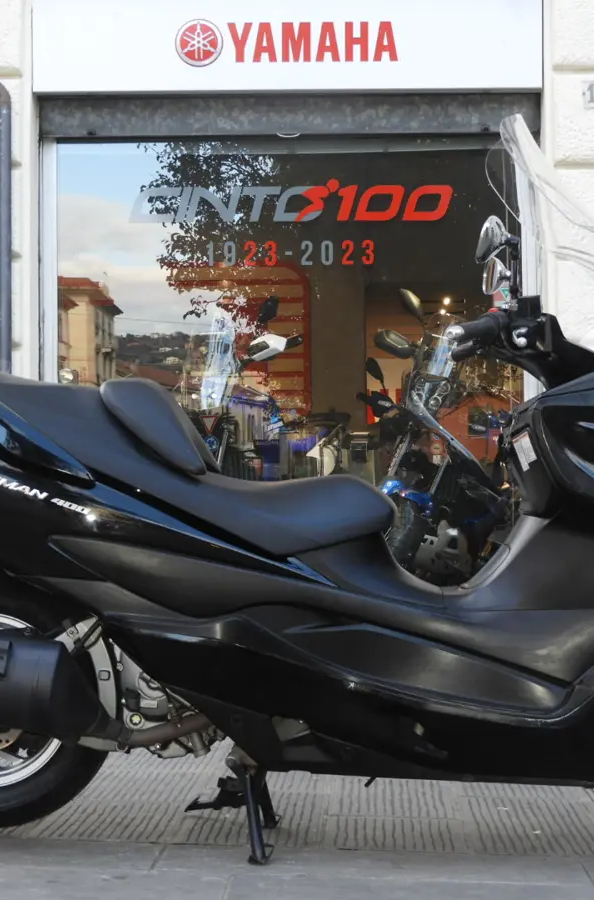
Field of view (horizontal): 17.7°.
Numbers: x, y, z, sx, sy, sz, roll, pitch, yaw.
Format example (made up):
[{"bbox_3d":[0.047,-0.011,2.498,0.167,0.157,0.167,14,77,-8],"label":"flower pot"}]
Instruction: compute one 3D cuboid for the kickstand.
[{"bbox_3d":[-0.130,0.726,3.973,0.185,0.190,0.370,0,0,5],"label":"kickstand"}]

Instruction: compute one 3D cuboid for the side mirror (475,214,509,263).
[{"bbox_3d":[0.372,-0.398,3.608,0.058,0.092,0.145,15,4,16],"label":"side mirror"}]

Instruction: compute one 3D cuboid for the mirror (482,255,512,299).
[{"bbox_3d":[0.444,-0.386,4.244,0.060,0.090,0.145,8,-1,-7],"label":"mirror"}]

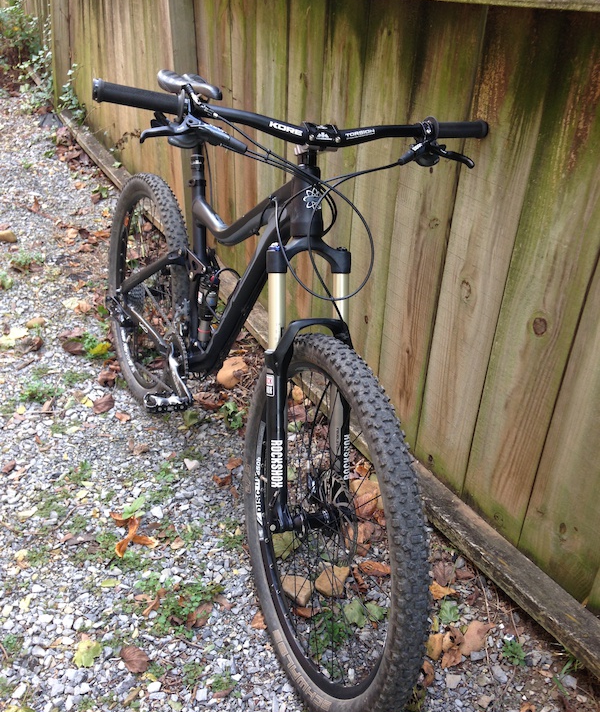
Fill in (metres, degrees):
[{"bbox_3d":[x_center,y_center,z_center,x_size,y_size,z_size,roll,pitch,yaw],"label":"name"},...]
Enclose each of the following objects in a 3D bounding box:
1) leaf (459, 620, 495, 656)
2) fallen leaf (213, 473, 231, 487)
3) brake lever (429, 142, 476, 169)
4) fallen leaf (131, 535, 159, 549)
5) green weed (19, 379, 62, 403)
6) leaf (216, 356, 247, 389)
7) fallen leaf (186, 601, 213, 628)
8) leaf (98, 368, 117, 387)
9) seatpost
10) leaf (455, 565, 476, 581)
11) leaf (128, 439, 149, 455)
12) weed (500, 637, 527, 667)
[{"bbox_3d":[0.377,0.601,1.631,0.047,0.020,0.100,22,36,32],"label":"leaf"},{"bbox_3d":[-0.212,0.333,2.056,0.048,0.022,0.034,-1,29,-6],"label":"fallen leaf"},{"bbox_3d":[0.288,-0.381,1.444,0.098,0.027,0.030,23,25,-14],"label":"brake lever"},{"bbox_3d":[-0.390,0.462,1.903,0.072,0.018,0.025,9,30,9],"label":"fallen leaf"},{"bbox_3d":[-0.825,0.108,2.414,0.130,0.038,0.090,-9,30,-19],"label":"green weed"},{"bbox_3d":[-0.228,0.055,2.587,0.098,0.045,0.152,7,31,12],"label":"leaf"},{"bbox_3d":[-0.216,0.557,1.644,0.042,0.020,0.068,17,32,25],"label":"fallen leaf"},{"bbox_3d":[-0.649,0.077,2.572,0.064,0.030,0.059,5,30,7],"label":"leaf"},{"bbox_3d":[-0.250,-0.372,1.904,0.036,0.285,0.036,-4,8,-28],"label":"seatpost"},{"bbox_3d":[0.405,0.536,1.872,0.049,0.012,0.028,3,29,-1],"label":"leaf"},{"bbox_3d":[-0.480,0.264,2.244,0.045,0.022,0.066,-19,37,-35],"label":"leaf"},{"bbox_3d":[0.468,0.646,1.665,0.051,0.030,0.056,8,29,7],"label":"weed"}]

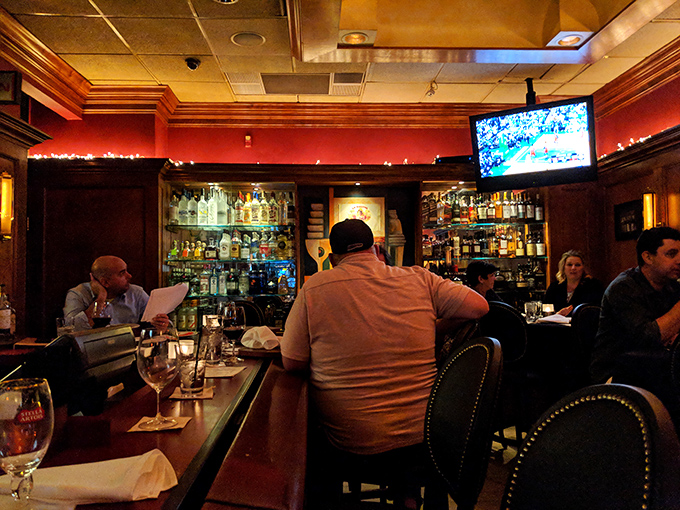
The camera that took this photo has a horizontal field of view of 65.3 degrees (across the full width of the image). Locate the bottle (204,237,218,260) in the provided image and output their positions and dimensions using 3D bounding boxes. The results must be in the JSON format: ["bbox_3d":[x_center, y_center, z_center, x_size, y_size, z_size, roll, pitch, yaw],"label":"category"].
[{"bbox_3d":[-1.234,-0.055,5.102,0.120,0.218,0.085,-1,-1,-3],"label":"bottle"}]

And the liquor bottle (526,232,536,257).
[{"bbox_3d":[1.878,-0.101,5.210,0.085,0.255,0.082,-1,-2,-2],"label":"liquor bottle"}]

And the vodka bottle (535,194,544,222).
[{"bbox_3d":[1.965,-0.458,5.218,0.084,0.285,0.084,0,-2,-2],"label":"vodka bottle"}]

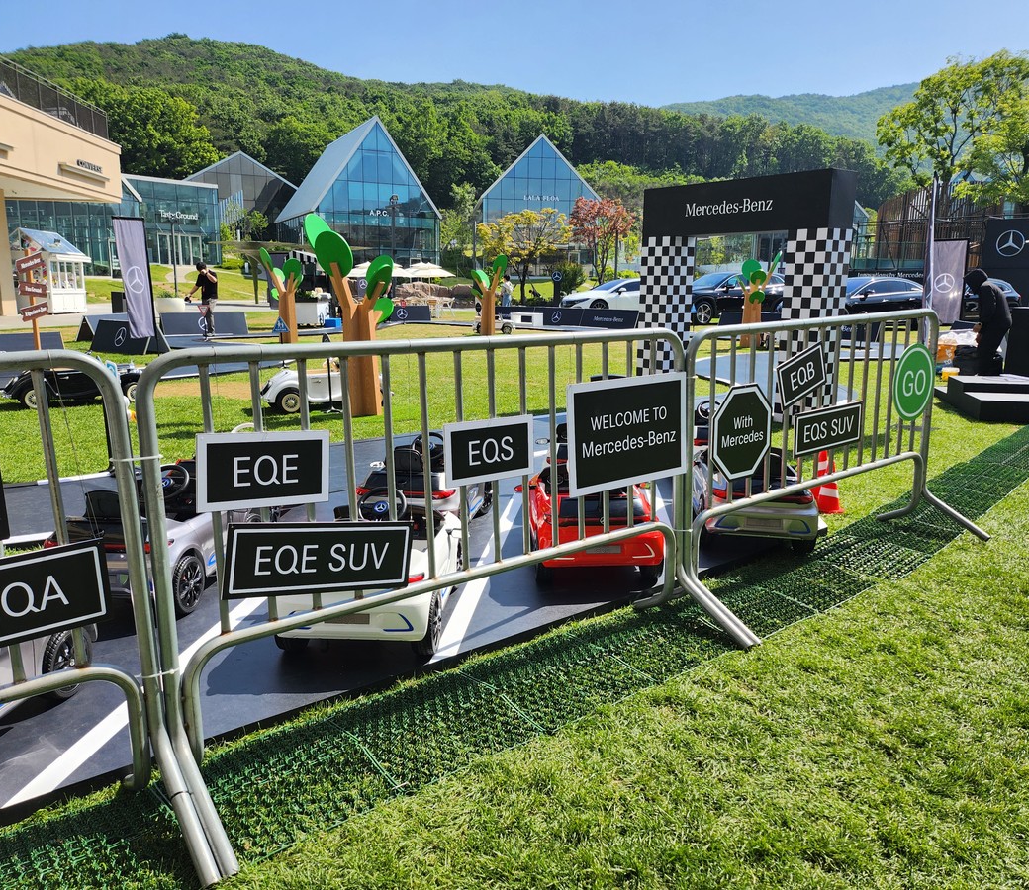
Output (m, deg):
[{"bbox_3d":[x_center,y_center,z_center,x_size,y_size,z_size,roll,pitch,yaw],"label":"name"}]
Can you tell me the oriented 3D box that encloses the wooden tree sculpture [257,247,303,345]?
[{"bbox_3d":[-4.555,-2.900,16.005,0.880,1.857,0.850,-2,11,-16],"label":"wooden tree sculpture"}]

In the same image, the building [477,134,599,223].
[{"bbox_3d":[1.690,-22.368,78.818,10.700,12.500,14.000,0,11,-6],"label":"building"}]

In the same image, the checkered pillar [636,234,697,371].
[{"bbox_3d":[1.698,-1.405,9.368,0.412,1.854,0.412,-8,14,-37],"label":"checkered pillar"}]

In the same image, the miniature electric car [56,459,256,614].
[{"bbox_3d":[-1.493,0.326,3.545,0.580,0.480,0.980,2,12,7],"label":"miniature electric car"}]

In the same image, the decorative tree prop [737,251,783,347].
[{"bbox_3d":[4.941,-2.929,16.625,0.840,1.905,0.840,4,11,16],"label":"decorative tree prop"}]

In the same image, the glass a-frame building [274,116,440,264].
[{"bbox_3d":[-15.282,-22.793,78.007,11.780,13.470,15.150,-5,12,-27],"label":"glass a-frame building"}]

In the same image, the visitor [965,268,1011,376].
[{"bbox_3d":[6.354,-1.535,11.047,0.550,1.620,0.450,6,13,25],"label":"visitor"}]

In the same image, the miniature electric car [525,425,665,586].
[{"bbox_3d":[0.352,0.274,4.146,0.640,0.500,1.060,0,11,-5],"label":"miniature electric car"}]

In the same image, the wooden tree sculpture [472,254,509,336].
[{"bbox_3d":[-0.619,-3.742,20.601,0.860,1.970,0.800,0,11,-2],"label":"wooden tree sculpture"}]

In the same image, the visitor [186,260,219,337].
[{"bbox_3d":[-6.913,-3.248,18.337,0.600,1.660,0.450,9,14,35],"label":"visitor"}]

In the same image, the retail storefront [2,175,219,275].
[{"bbox_3d":[-30.022,-15.891,58.407,7.500,6.400,16.000,8,13,30],"label":"retail storefront"}]

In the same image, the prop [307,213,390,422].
[{"bbox_3d":[-1.645,-1.304,8.369,0.820,1.970,0.780,-1,12,-11],"label":"prop"}]

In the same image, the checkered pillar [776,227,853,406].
[{"bbox_3d":[2.954,-1.155,8.177,0.387,1.900,0.446,-7,14,-33],"label":"checkered pillar"}]

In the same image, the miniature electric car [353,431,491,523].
[{"bbox_3d":[-0.469,0.190,4.281,0.580,0.480,0.980,2,12,5],"label":"miniature electric car"}]

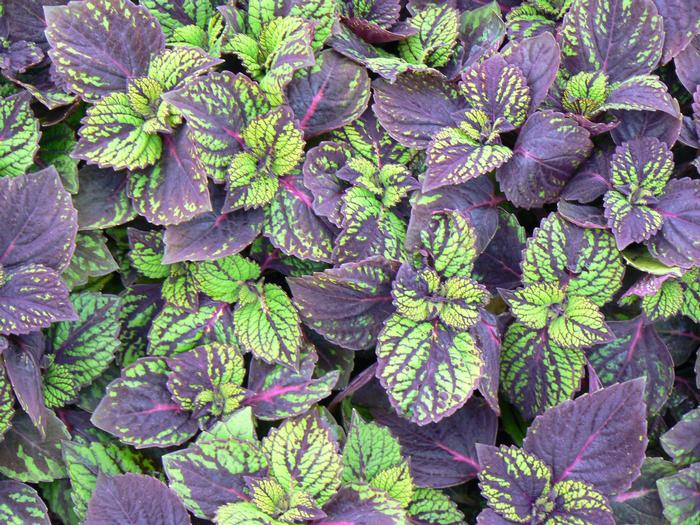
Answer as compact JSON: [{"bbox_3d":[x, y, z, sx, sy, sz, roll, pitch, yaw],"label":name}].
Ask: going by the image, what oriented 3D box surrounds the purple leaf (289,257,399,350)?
[{"bbox_3d":[-0.002,0.024,1.639,0.072,0.020,0.055,7,70,9],"label":"purple leaf"}]

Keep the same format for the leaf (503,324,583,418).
[{"bbox_3d":[0.114,0.066,1.564,0.051,0.013,0.061,11,76,3],"label":"leaf"}]

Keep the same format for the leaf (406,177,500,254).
[{"bbox_3d":[0.067,-0.029,1.693,0.064,0.020,0.056,-14,67,-6],"label":"leaf"}]

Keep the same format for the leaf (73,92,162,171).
[{"bbox_3d":[-0.150,-0.079,1.657,0.056,0.014,0.061,-24,64,1],"label":"leaf"}]

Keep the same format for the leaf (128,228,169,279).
[{"bbox_3d":[-0.116,-0.005,1.522,0.042,0.007,0.028,34,67,33],"label":"leaf"}]

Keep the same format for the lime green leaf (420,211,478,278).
[{"bbox_3d":[0.056,-0.010,1.507,0.036,0.009,0.061,5,45,3],"label":"lime green leaf"}]

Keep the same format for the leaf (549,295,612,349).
[{"bbox_3d":[0.139,0.038,1.564,0.042,0.009,0.037,25,64,-1],"label":"leaf"}]

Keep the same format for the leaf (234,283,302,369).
[{"bbox_3d":[-0.046,0.035,1.481,0.036,0.009,0.053,-23,78,-12],"label":"leaf"}]

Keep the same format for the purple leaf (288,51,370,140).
[{"bbox_3d":[-0.015,-0.109,1.704,0.054,0.013,0.073,15,52,4],"label":"purple leaf"}]

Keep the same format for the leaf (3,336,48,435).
[{"bbox_3d":[-0.201,0.075,1.620,0.026,0.020,0.060,-20,80,-23],"label":"leaf"}]

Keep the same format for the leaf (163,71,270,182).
[{"bbox_3d":[-0.086,-0.091,1.670,0.079,0.017,0.067,33,72,28],"label":"leaf"}]

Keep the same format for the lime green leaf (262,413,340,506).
[{"bbox_3d":[-0.026,0.110,1.521,0.048,0.012,0.052,16,66,4],"label":"lime green leaf"}]

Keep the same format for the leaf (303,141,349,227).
[{"bbox_3d":[-0.014,-0.050,1.682,0.042,0.022,0.050,6,59,-3],"label":"leaf"}]

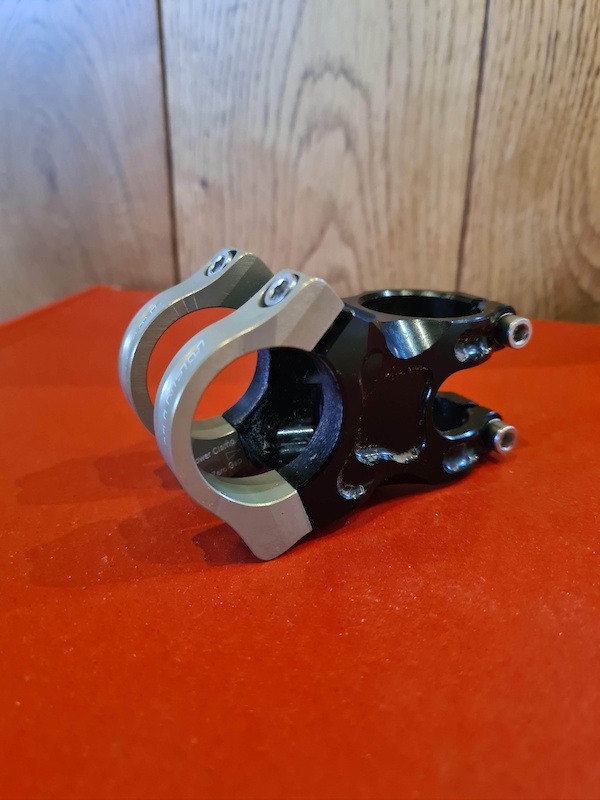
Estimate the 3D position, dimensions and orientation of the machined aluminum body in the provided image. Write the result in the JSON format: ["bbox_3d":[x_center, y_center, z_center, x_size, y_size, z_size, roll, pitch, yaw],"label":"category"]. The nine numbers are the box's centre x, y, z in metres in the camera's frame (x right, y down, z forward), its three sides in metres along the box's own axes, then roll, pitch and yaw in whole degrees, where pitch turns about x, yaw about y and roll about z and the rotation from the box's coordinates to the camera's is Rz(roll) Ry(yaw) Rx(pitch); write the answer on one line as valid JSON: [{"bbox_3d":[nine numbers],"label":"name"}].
[{"bbox_3d":[0.010,-0.006,0.143,0.096,0.059,0.044,-9,23,-25],"label":"machined aluminum body"}]

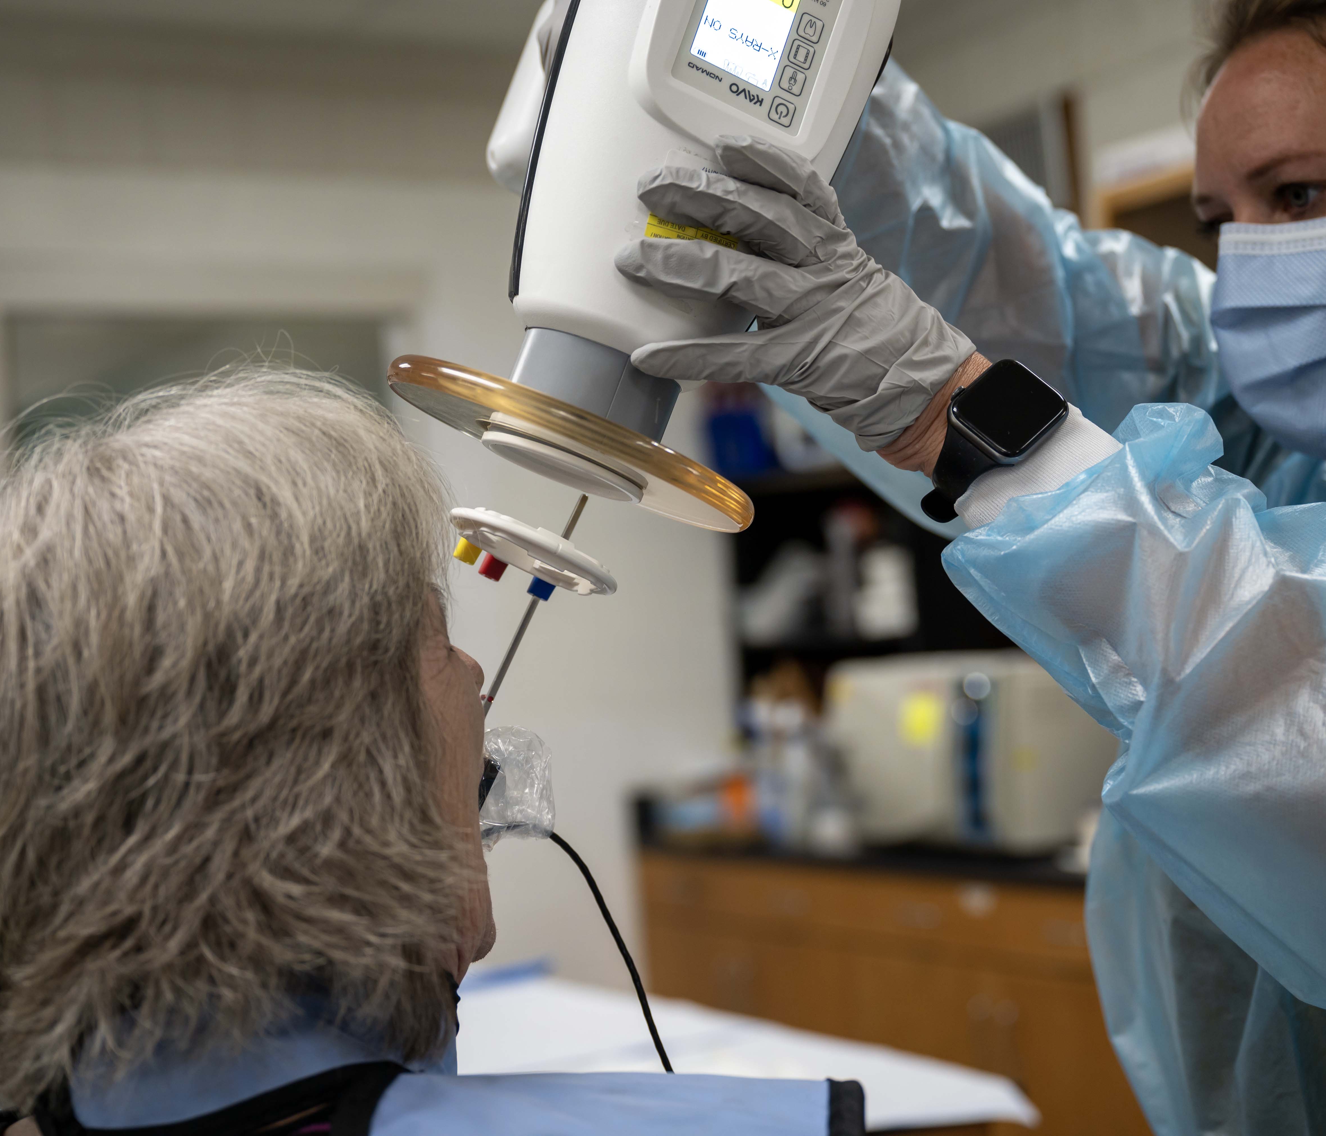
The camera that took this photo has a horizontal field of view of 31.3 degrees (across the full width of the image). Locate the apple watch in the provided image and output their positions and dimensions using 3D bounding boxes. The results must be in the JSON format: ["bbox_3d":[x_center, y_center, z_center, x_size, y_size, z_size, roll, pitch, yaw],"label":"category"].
[{"bbox_3d":[0.125,-0.044,0.910,0.056,0.038,0.052,-40,-19,-28],"label":"apple watch"}]

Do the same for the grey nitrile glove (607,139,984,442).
[{"bbox_3d":[0.051,-0.106,0.920,0.148,0.090,0.075,30,-13,-1],"label":"grey nitrile glove"}]

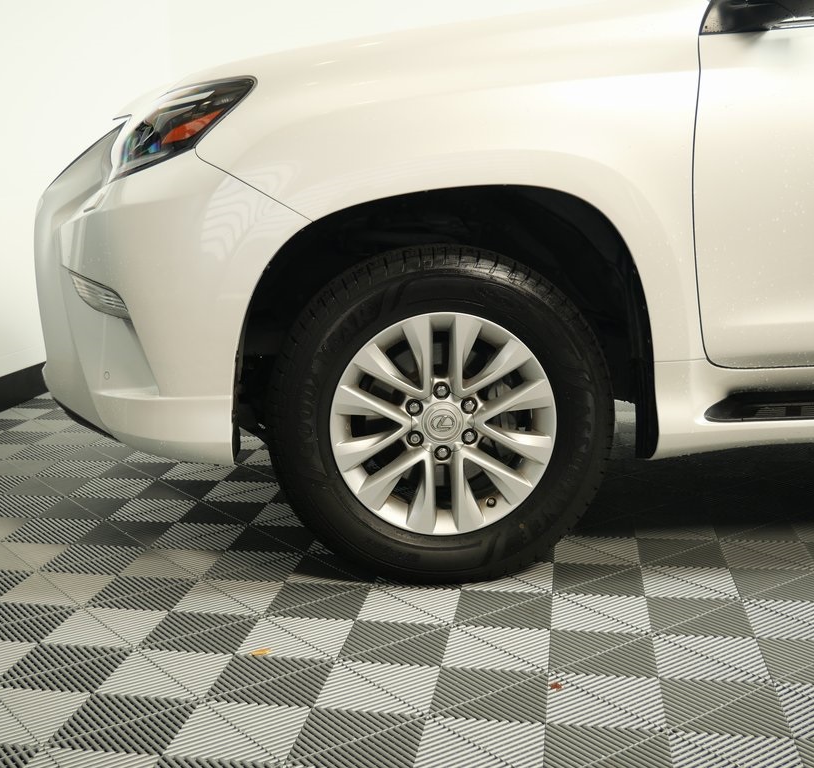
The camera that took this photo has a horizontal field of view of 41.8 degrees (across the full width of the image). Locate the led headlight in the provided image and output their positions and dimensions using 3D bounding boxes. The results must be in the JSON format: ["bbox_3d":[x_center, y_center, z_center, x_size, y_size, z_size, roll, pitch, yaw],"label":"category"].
[{"bbox_3d":[-0.509,-0.552,2.353,0.385,0.215,0.350,-1,10,-4],"label":"led headlight"}]

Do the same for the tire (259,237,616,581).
[{"bbox_3d":[0.074,0.066,2.405,0.775,0.765,0.270,-1,10,-4],"label":"tire"}]

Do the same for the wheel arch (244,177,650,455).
[{"bbox_3d":[0.081,-0.145,2.361,0.900,0.585,0.280,-1,10,-4],"label":"wheel arch"}]

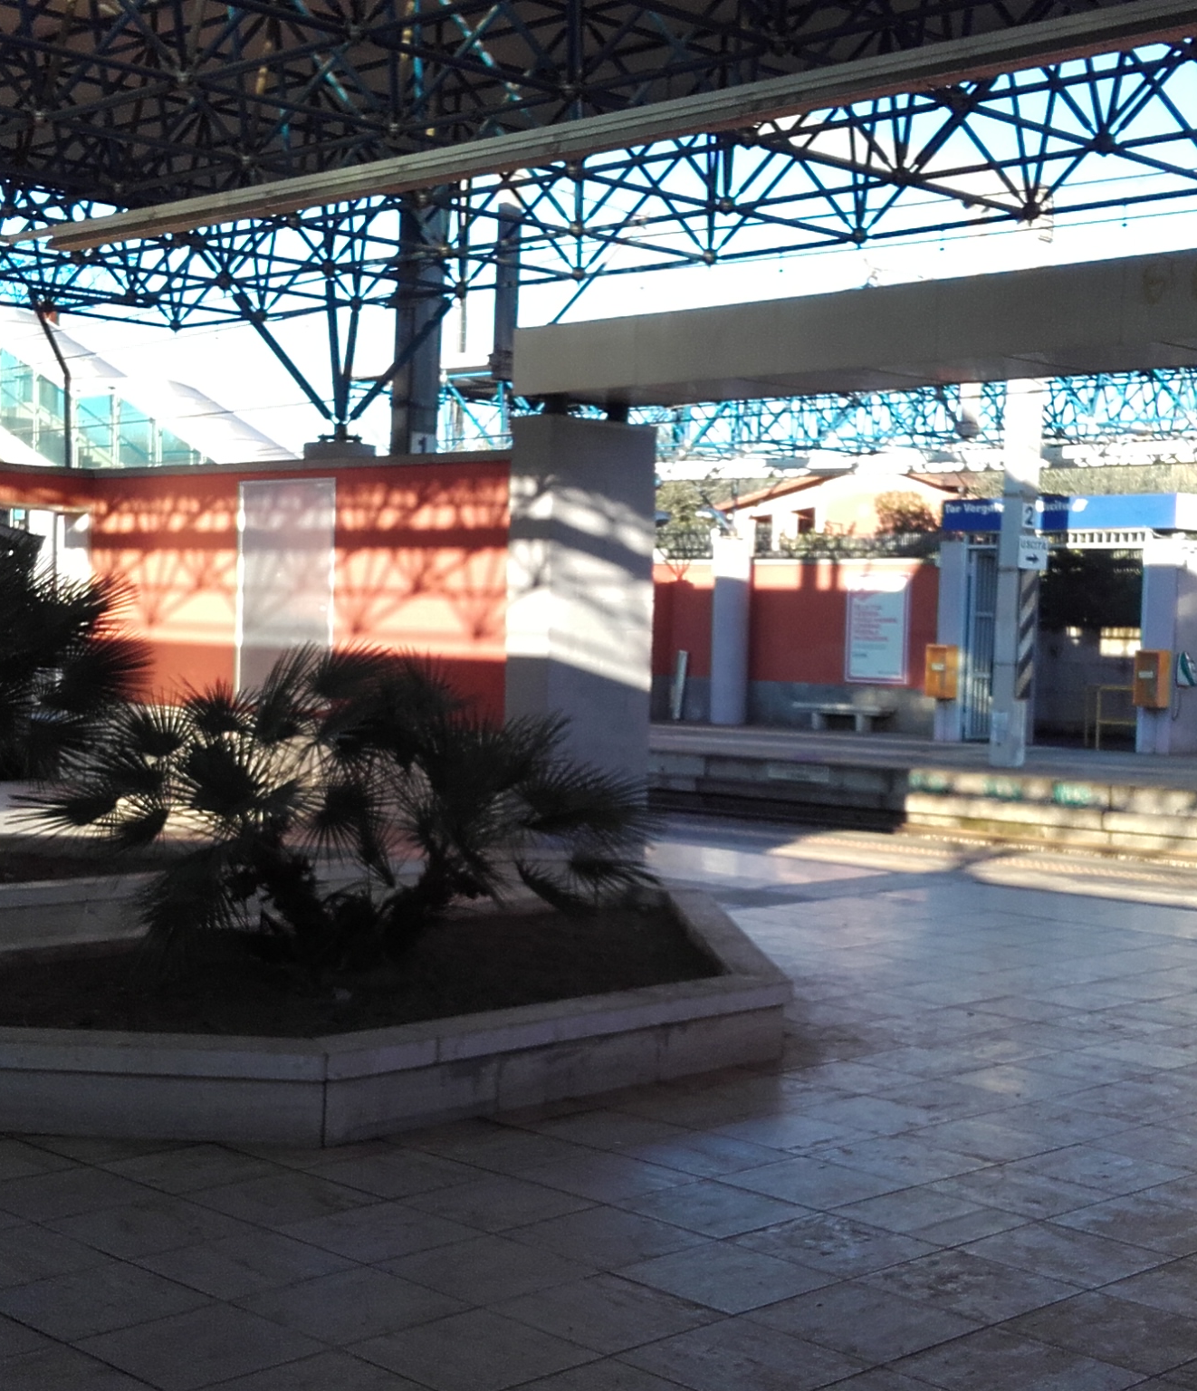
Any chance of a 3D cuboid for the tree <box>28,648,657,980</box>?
[{"bbox_3d":[-1.058,0.445,8.000,2.500,1.320,2.050,2,2,0],"label":"tree"}]

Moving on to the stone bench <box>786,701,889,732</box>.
[{"bbox_3d":[4.077,0.363,32.300,1.750,0.480,0.480,3,2,40],"label":"stone bench"}]

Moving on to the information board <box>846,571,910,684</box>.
[{"bbox_3d":[4.776,-1.158,33.000,1.380,1.900,0.070,3,2,40],"label":"information board"}]

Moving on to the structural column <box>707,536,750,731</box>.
[{"bbox_3d":[2.305,-1.193,34.000,0.640,3.400,0.640,2,2,0],"label":"structural column"}]

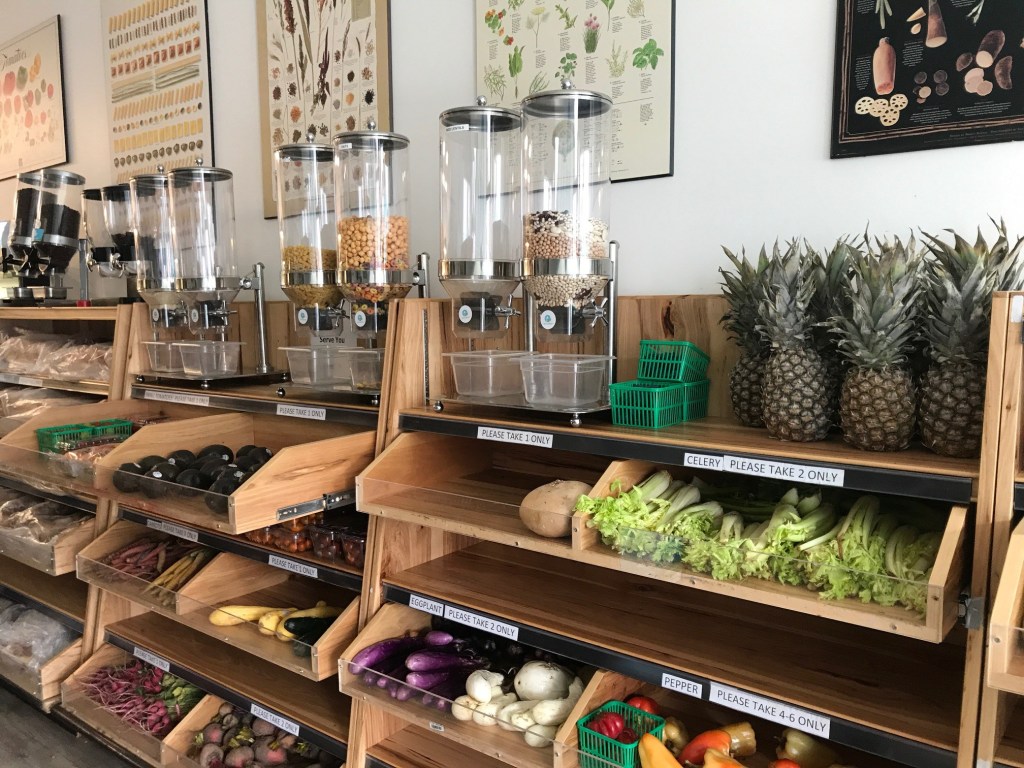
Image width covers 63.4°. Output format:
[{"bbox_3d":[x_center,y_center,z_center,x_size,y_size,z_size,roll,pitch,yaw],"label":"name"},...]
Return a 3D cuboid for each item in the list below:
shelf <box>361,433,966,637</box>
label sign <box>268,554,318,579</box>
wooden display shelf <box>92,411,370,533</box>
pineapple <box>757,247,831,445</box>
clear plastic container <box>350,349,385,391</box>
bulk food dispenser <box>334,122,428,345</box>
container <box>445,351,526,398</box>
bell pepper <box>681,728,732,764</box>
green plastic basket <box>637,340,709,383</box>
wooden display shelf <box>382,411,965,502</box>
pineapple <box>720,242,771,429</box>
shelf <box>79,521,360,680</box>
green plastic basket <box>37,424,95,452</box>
[{"bbox_3d":[0.258,0.214,1.622,1.160,0.154,0.467,4,7,39],"label":"shelf"},{"bbox_3d":[-0.556,0.463,2.101,0.190,0.025,0.004,4,8,37],"label":"label sign"},{"bbox_3d":[-0.630,0.182,1.960,0.569,0.151,0.446,4,8,37],"label":"wooden display shelf"},{"bbox_3d":[0.516,-0.078,1.504,0.126,0.359,0.126,4,7,39],"label":"pineapple"},{"bbox_3d":[-0.353,-0.040,2.248,0.169,0.100,0.169,4,7,39],"label":"clear plastic container"},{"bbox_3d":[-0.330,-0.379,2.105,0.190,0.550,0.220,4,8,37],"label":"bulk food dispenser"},{"bbox_3d":[-0.050,-0.025,2.036,0.169,0.100,0.169,4,7,39],"label":"container"},{"bbox_3d":[0.340,0.638,1.454,0.070,0.070,0.090,4,8,37],"label":"bell pepper"},{"bbox_3d":[0.339,-0.033,1.752,0.112,0.081,0.112,3,-14,37],"label":"green plastic basket"},{"bbox_3d":[0.298,0.106,1.664,1.159,0.041,0.310,4,8,37],"label":"wooden display shelf"},{"bbox_3d":[0.492,-0.099,1.681,0.131,0.366,0.131,4,7,39],"label":"pineapple"},{"bbox_3d":[-0.742,0.539,2.385,1.160,0.154,0.467,4,7,38],"label":"shelf"},{"bbox_3d":[-1.289,0.168,2.399,0.110,0.074,0.110,4,7,39],"label":"green plastic basket"}]

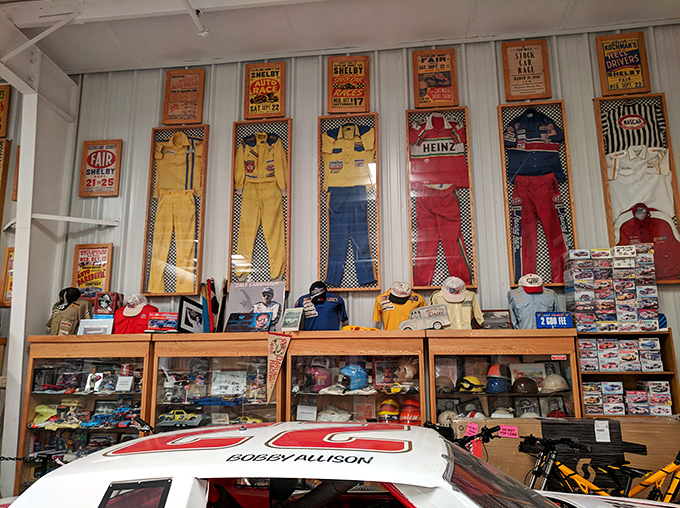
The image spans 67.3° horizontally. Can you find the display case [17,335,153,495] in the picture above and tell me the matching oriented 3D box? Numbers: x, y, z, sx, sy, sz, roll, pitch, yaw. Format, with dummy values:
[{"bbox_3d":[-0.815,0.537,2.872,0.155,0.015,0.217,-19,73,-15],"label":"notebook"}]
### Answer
[{"bbox_3d":[-2.266,1.684,4.804,1.224,1.800,0.550,-2,-11,8],"label":"display case"}]

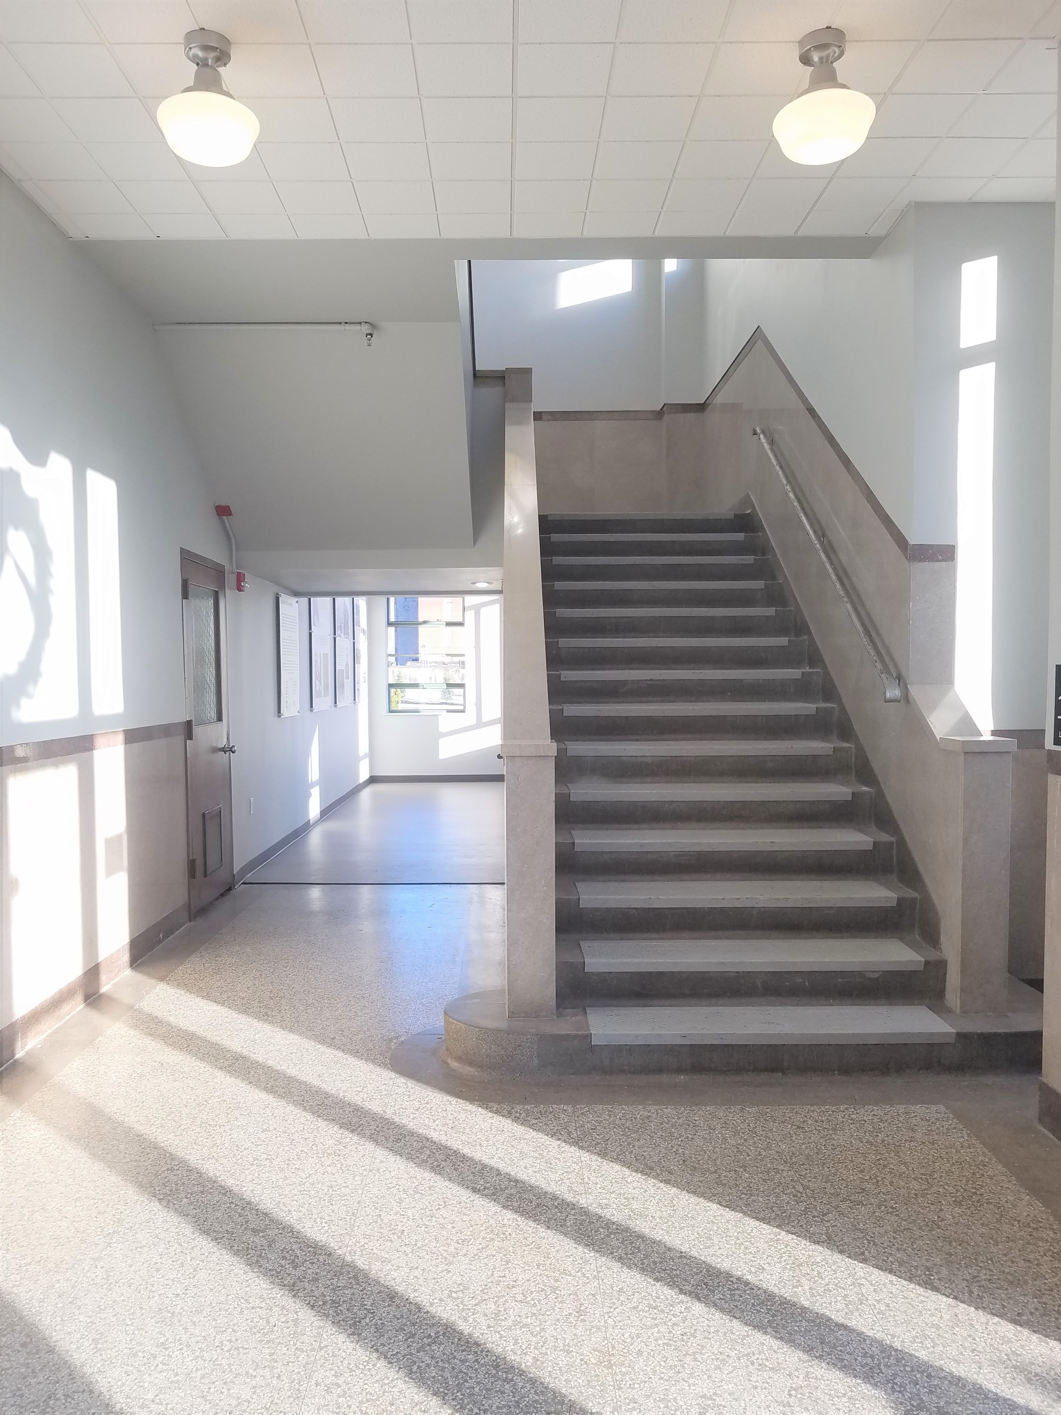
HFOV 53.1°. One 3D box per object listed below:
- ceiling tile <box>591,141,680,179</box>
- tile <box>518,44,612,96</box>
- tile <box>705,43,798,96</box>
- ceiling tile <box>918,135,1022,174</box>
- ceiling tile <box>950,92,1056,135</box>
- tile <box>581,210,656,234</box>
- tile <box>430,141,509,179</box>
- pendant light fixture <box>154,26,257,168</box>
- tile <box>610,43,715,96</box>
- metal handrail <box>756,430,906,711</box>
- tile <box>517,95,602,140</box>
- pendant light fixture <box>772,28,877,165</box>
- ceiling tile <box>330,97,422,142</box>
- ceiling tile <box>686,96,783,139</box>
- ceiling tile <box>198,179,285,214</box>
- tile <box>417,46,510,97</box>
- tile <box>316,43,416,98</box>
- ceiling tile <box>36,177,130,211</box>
[{"bbox_3d":[0.403,-2.056,3.977,0.305,0.020,0.305,-1,2,-1],"label":"ceiling tile"},{"bbox_3d":[0.104,-1.984,3.296,0.302,0.020,0.302,-1,3,-1],"label":"tile"},{"bbox_3d":[0.713,-1.998,3.316,0.302,0.020,0.300,-1,2,-1],"label":"tile"},{"bbox_3d":[1.651,-2.070,3.991,0.305,0.020,0.305,-1,2,-1],"label":"ceiling tile"},{"bbox_3d":[1.630,-2.030,3.643,0.305,0.019,0.300,-1,2,-1],"label":"ceiling tile"},{"bbox_3d":[0.382,-2.052,4.501,0.302,0.020,0.266,-1,3,-1],"label":"tile"},{"bbox_3d":[-0.215,-2.009,3.889,0.302,0.020,0.300,-1,2,-1],"label":"tile"},{"bbox_3d":[-0.966,-1.820,3.176,0.296,0.319,0.296,-1,2,-1],"label":"pendant light fixture"},{"bbox_3d":[0.405,-1.982,3.292,0.300,0.020,0.300,0,3,-1],"label":"tile"},{"bbox_3d":[1.499,-0.924,5.614,0.097,1.693,2.397,-1,2,-1],"label":"metal handrail"},{"bbox_3d":[0.095,-2.000,3.601,0.302,0.020,0.302,-1,3,-1],"label":"tile"},{"bbox_3d":[0.868,-1.810,3.150,0.297,0.315,0.297,0,3,-1],"label":"pendant light fixture"},{"bbox_3d":[-0.514,-1.992,3.586,0.302,0.020,0.300,-1,2,-1],"label":"ceiling tile"},{"bbox_3d":[0.705,-2.011,3.612,0.302,0.020,0.302,-1,3,-1],"label":"ceiling tile"},{"bbox_3d":[-1.134,-2.022,4.199,0.305,0.019,0.300,-1,2,-1],"label":"ceiling tile"},{"bbox_3d":[-0.204,-2.030,3.375,0.305,0.020,0.305,-1,2,-1],"label":"tile"},{"bbox_3d":[-0.513,-2.026,3.371,0.305,0.020,0.305,-1,2,-1],"label":"tile"},{"bbox_3d":[-1.746,-2.016,4.191,0.305,0.019,0.300,-1,2,-1],"label":"ceiling tile"}]

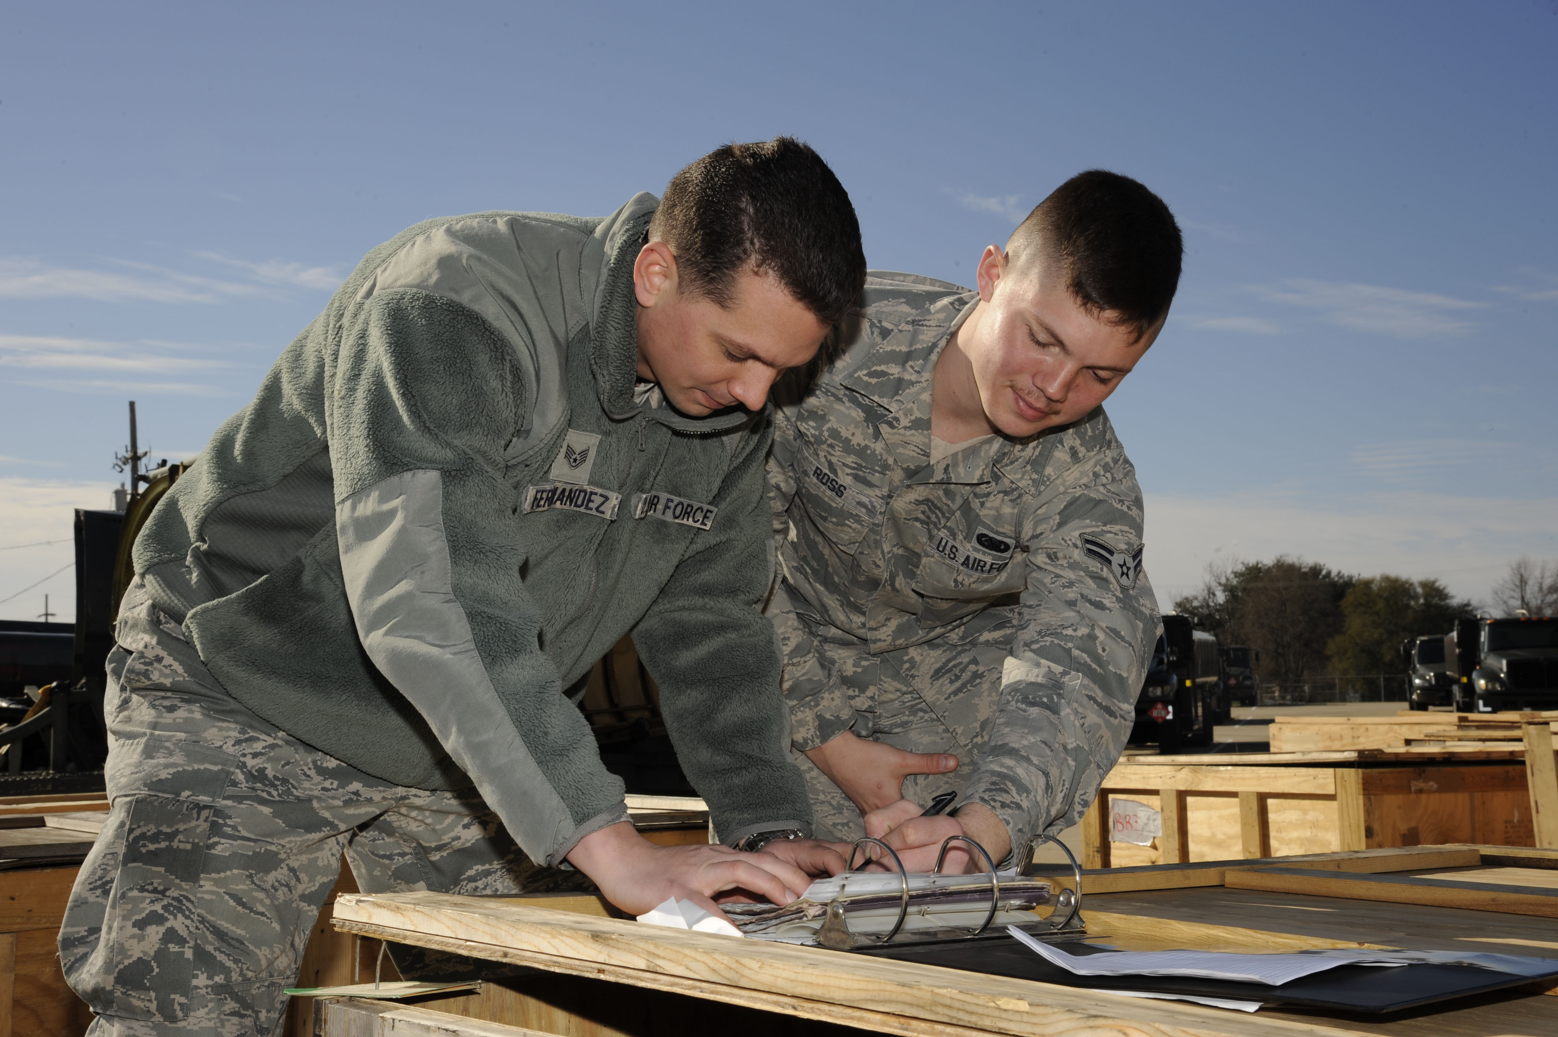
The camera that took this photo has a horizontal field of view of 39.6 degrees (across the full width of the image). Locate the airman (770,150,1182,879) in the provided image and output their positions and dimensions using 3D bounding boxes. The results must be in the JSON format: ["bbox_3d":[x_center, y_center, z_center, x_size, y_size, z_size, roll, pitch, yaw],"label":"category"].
[{"bbox_3d":[0.182,0.391,2.150,0.580,1.450,0.750,-1,-4,-5],"label":"airman"}]

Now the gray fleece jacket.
[{"bbox_3d":[-0.310,0.012,1.970,0.720,0.580,0.550,-5,-6,39],"label":"gray fleece jacket"}]

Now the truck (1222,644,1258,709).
[{"bbox_3d":[20.180,6.892,95.878,2.500,2.700,8.000,-2,-4,13],"label":"truck"}]

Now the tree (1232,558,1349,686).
[{"bbox_3d":[27.456,5.767,116.000,6.200,7.600,6.000,-2,-4,14],"label":"tree"}]

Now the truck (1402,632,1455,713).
[{"bbox_3d":[23.438,5.410,76.878,2.500,2.700,8.000,-2,-4,13],"label":"truck"}]

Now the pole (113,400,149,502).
[{"bbox_3d":[-23.888,1.771,80.000,0.800,12.500,2.200,1,-5,-27],"label":"pole"}]

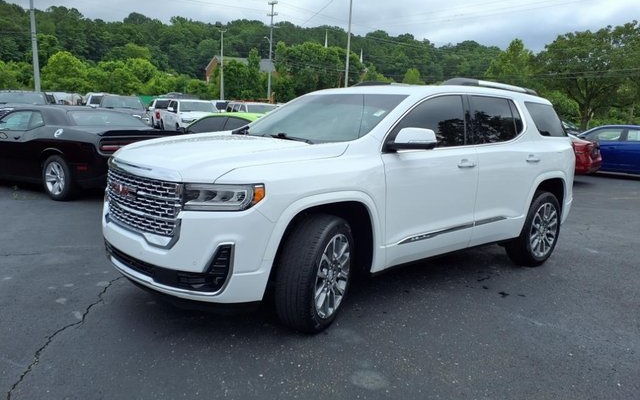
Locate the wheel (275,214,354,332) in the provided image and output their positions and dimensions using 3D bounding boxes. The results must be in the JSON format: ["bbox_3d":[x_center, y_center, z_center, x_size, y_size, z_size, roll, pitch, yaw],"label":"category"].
[{"bbox_3d":[-0.006,0.476,3.227,0.245,0.760,0.765,7,10,25],"label":"wheel"}]

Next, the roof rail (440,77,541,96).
[{"bbox_3d":[1.624,-1.036,4.637,1.580,0.085,0.060,-5,12,-40],"label":"roof rail"}]

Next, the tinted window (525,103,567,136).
[{"bbox_3d":[2.221,-0.783,4.877,0.700,0.325,0.070,-4,-10,-42],"label":"tinted window"}]

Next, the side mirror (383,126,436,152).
[{"bbox_3d":[0.595,-0.409,3.326,0.220,0.165,0.260,-5,12,-40],"label":"side mirror"}]

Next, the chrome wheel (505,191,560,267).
[{"bbox_3d":[2.180,0.284,5.060,0.760,0.760,0.250,-5,12,-40],"label":"chrome wheel"}]

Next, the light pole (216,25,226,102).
[{"bbox_3d":[-7.996,-9.733,40.267,0.850,8.800,0.700,2,9,0],"label":"light pole"}]

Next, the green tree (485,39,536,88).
[{"bbox_3d":[22.039,-13.562,58.943,6.500,10.590,6.500,3,10,0],"label":"green tree"}]

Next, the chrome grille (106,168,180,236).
[{"bbox_3d":[-1.187,0.002,3.199,0.200,0.390,1.000,-5,12,-40],"label":"chrome grille"}]

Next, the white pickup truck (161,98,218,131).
[{"bbox_3d":[-5.747,-3.553,22.558,2.050,1.930,5.800,-2,12,-27],"label":"white pickup truck"}]

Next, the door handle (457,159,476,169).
[{"bbox_3d":[1.128,-0.279,3.843,0.215,0.056,0.055,-5,12,-40],"label":"door handle"}]

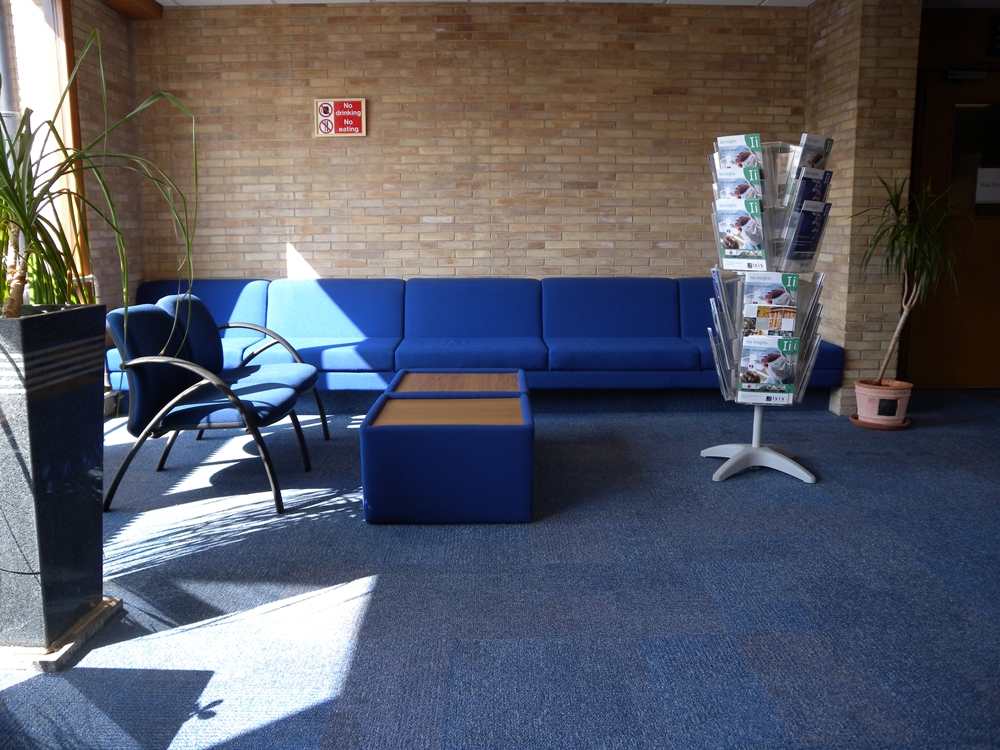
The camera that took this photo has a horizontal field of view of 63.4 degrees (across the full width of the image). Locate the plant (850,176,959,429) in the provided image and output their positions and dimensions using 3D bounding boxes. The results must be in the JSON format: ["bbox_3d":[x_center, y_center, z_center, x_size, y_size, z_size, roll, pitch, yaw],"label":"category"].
[{"bbox_3d":[2.201,-0.405,4.468,0.583,1.347,0.563,0,10,0],"label":"plant"}]

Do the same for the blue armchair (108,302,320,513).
[{"bbox_3d":[-1.186,0.049,3.537,0.713,0.770,1.166,0,10,-1],"label":"blue armchair"}]

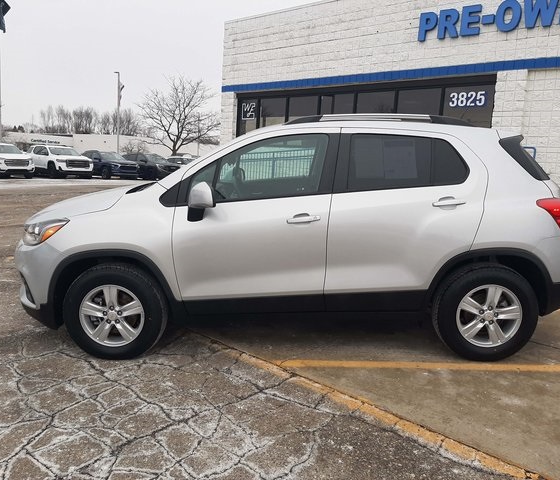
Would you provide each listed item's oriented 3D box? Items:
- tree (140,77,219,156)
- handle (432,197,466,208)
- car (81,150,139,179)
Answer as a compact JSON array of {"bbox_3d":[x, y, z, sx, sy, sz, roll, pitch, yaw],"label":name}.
[{"bbox_3d":[-8.241,-9.259,39.419,6.907,8.314,6.907,3,8,0],"label":"tree"},{"bbox_3d":[1.080,-0.238,3.064,0.215,0.060,0.050,0,12,1],"label":"handle"},{"bbox_3d":[-9.930,-4.350,28.000,4.480,1.610,1.810,10,11,43],"label":"car"}]

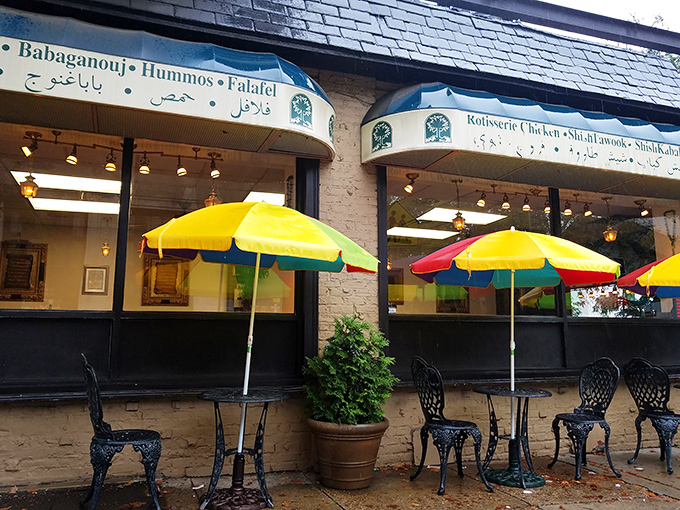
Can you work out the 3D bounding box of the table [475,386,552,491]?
[{"bbox_3d":[1.306,1.348,3.864,0.600,0.642,0.600,3,-10,-16],"label":"table"}]

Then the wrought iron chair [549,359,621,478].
[{"bbox_3d":[1.933,1.259,4.060,0.512,0.880,0.419,3,-10,-16],"label":"wrought iron chair"}]

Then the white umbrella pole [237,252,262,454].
[{"bbox_3d":[-0.598,0.594,3.409,0.033,1.423,0.033,6,-5,-15],"label":"white umbrella pole"}]

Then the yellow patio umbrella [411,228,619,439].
[{"bbox_3d":[1.333,0.595,3.959,1.573,1.623,1.573,4,-7,-16],"label":"yellow patio umbrella"}]

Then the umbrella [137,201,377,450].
[{"bbox_3d":[-0.587,0.469,3.420,1.584,1.676,1.584,6,-5,-15],"label":"umbrella"}]

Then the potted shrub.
[{"bbox_3d":[0.054,1.044,3.828,0.693,1.232,0.683,0,-9,0],"label":"potted shrub"}]

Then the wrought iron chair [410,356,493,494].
[{"bbox_3d":[0.768,1.196,3.697,0.512,0.890,0.419,3,-10,-16],"label":"wrought iron chair"}]

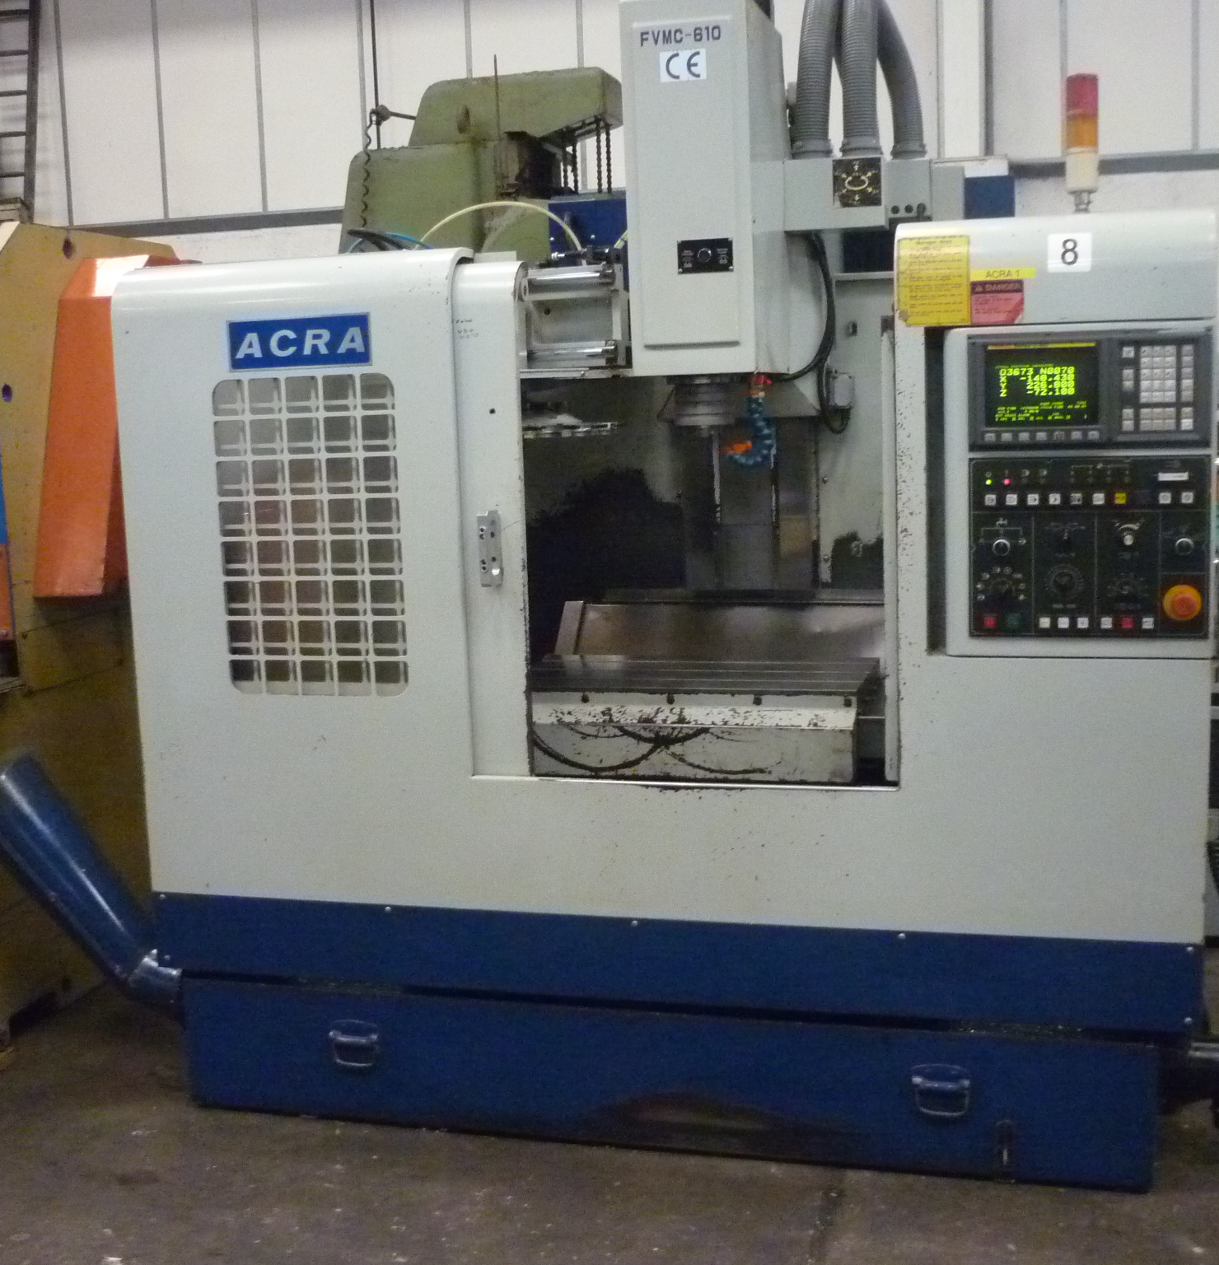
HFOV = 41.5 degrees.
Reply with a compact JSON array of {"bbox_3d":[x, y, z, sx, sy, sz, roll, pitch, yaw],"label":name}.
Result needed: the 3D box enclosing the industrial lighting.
[{"bbox_3d":[0.835,-0.860,2.843,0.053,0.245,0.053,0,8,15],"label":"industrial lighting"}]

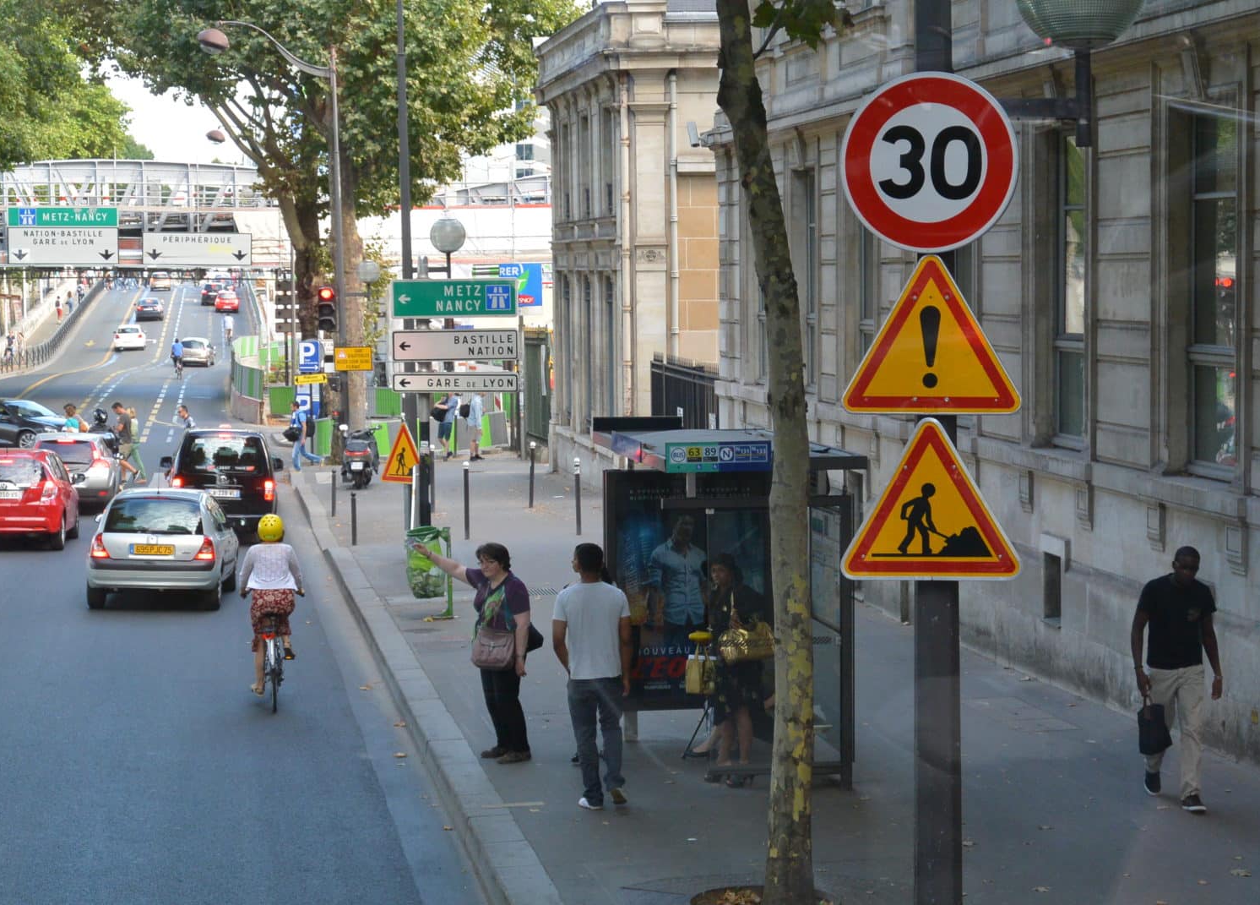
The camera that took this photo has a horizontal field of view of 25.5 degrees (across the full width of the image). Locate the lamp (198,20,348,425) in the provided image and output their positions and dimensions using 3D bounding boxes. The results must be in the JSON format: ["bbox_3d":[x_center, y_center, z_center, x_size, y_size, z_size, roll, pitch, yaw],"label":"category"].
[{"bbox_3d":[-7.537,-4.379,59.968,3.400,9.800,0.650,-1,4,-9],"label":"lamp"}]

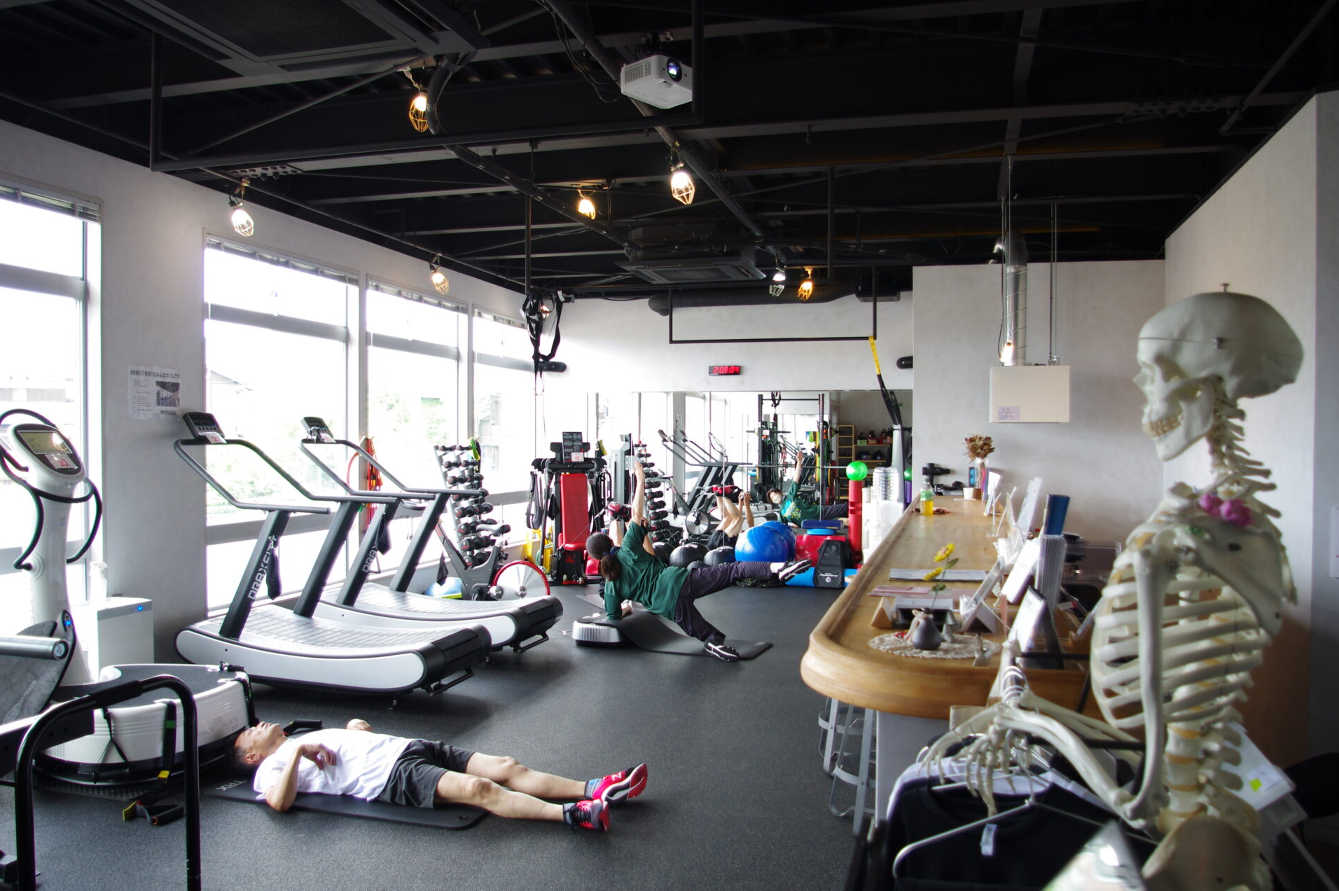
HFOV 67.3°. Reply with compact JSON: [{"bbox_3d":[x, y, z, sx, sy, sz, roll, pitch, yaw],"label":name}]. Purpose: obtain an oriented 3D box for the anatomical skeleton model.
[{"bbox_3d":[0.597,0.622,1.339,0.500,1.645,0.430,1,0,38],"label":"anatomical skeleton model"}]

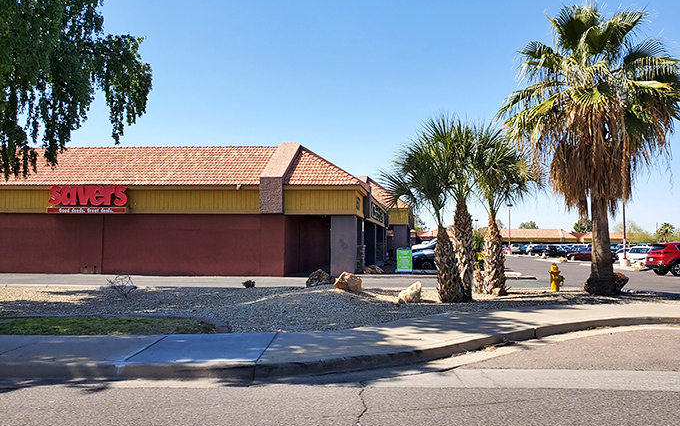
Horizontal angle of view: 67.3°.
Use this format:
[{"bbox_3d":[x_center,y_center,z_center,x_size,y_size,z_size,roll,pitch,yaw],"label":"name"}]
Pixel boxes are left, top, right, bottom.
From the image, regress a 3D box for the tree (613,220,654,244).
[{"bbox_3d":[63.217,5.169,110.000,8.000,7.200,7.500,0,-3,0],"label":"tree"}]

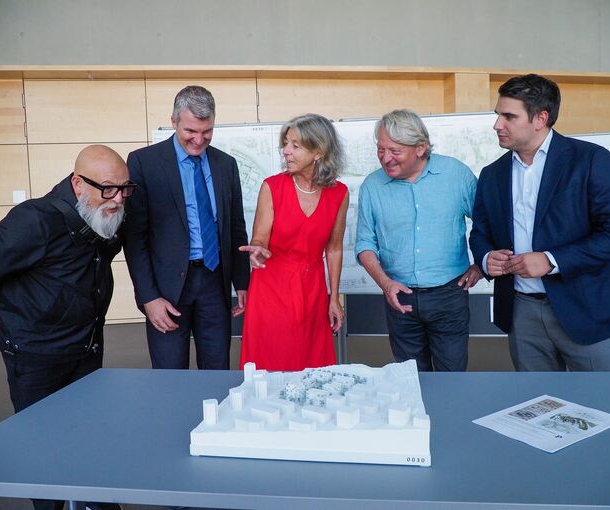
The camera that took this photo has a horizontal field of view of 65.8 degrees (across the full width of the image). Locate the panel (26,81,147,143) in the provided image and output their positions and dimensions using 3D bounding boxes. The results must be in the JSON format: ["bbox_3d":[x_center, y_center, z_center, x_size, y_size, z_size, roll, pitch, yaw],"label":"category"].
[{"bbox_3d":[-2.923,-1.920,6.338,1.561,0.839,0.040,-2,3,-6],"label":"panel"}]

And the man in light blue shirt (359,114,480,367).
[{"bbox_3d":[0.459,0.257,1.859,0.550,1.710,0.480,-1,3,15],"label":"man in light blue shirt"}]

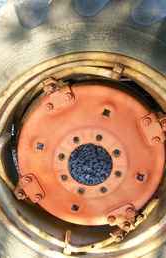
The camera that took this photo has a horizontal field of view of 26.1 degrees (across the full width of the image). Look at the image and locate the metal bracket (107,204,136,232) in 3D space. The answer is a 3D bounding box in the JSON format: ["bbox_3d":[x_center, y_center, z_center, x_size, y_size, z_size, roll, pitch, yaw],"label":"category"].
[{"bbox_3d":[0.153,0.337,1.331,0.112,0.111,0.042,-27,11,9],"label":"metal bracket"}]

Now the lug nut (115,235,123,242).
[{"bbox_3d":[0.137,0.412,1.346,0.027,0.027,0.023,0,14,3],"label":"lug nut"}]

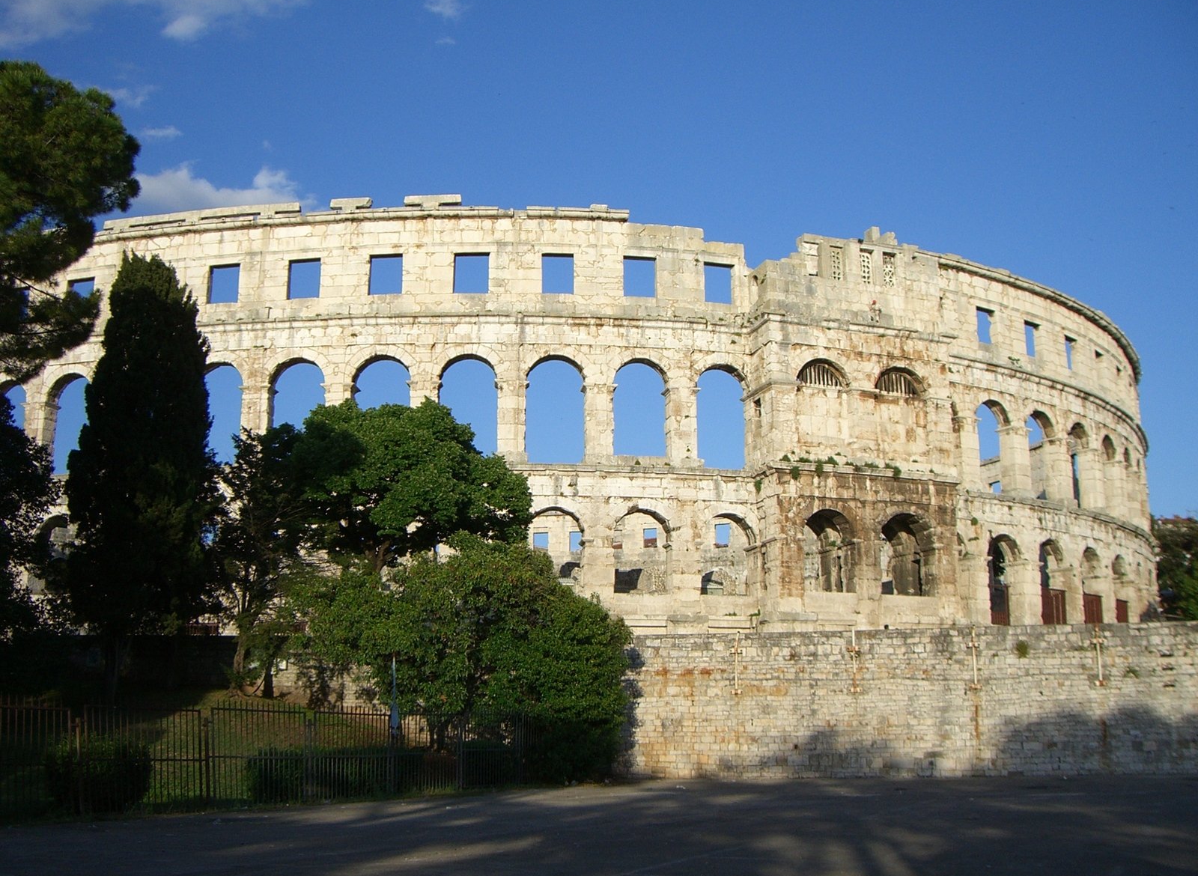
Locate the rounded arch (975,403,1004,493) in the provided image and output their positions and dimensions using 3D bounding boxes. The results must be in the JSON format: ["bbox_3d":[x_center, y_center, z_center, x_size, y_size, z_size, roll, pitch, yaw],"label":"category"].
[{"bbox_3d":[26.272,0.749,88.655,3.450,6.300,1.200,9,-16,-32],"label":"rounded arch"}]

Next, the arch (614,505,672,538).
[{"bbox_3d":[2.464,5.134,77.621,3.456,1.919,1.100,2,-14,-9],"label":"arch"}]

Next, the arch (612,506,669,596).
[{"bbox_3d":[2.425,6.819,78.322,3.540,5.210,1.200,2,-13,-9],"label":"arch"}]

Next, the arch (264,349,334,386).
[{"bbox_3d":[-18.090,-4.135,80.057,4.300,2.400,1.100,-2,-14,7],"label":"arch"}]

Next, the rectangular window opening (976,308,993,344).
[{"bbox_3d":[26.527,-7.568,90.948,1.930,2.670,0.700,9,-15,-33],"label":"rectangular window opening"}]

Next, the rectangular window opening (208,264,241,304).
[{"bbox_3d":[-23.443,-9.541,82.723,2.220,2.530,0.700,-3,-13,13],"label":"rectangular window opening"}]

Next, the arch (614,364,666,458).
[{"bbox_3d":[2.438,-1.724,80.275,3.310,6.180,1.200,2,-13,-9],"label":"arch"}]

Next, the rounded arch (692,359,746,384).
[{"bbox_3d":[7.425,-3.848,81.355,3.500,1.800,1.100,3,-14,-13],"label":"rounded arch"}]

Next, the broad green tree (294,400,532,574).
[{"bbox_3d":[-7.911,3.388,56.000,10.000,9.750,9.000,2,-13,-8],"label":"broad green tree"}]

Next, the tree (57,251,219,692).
[{"bbox_3d":[-12.004,0.772,34.307,4.144,11.931,4.144,5,-15,-19],"label":"tree"}]

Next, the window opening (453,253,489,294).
[{"bbox_3d":[-7.812,-10.011,81.038,2.170,2.610,0.700,0,-13,0],"label":"window opening"}]

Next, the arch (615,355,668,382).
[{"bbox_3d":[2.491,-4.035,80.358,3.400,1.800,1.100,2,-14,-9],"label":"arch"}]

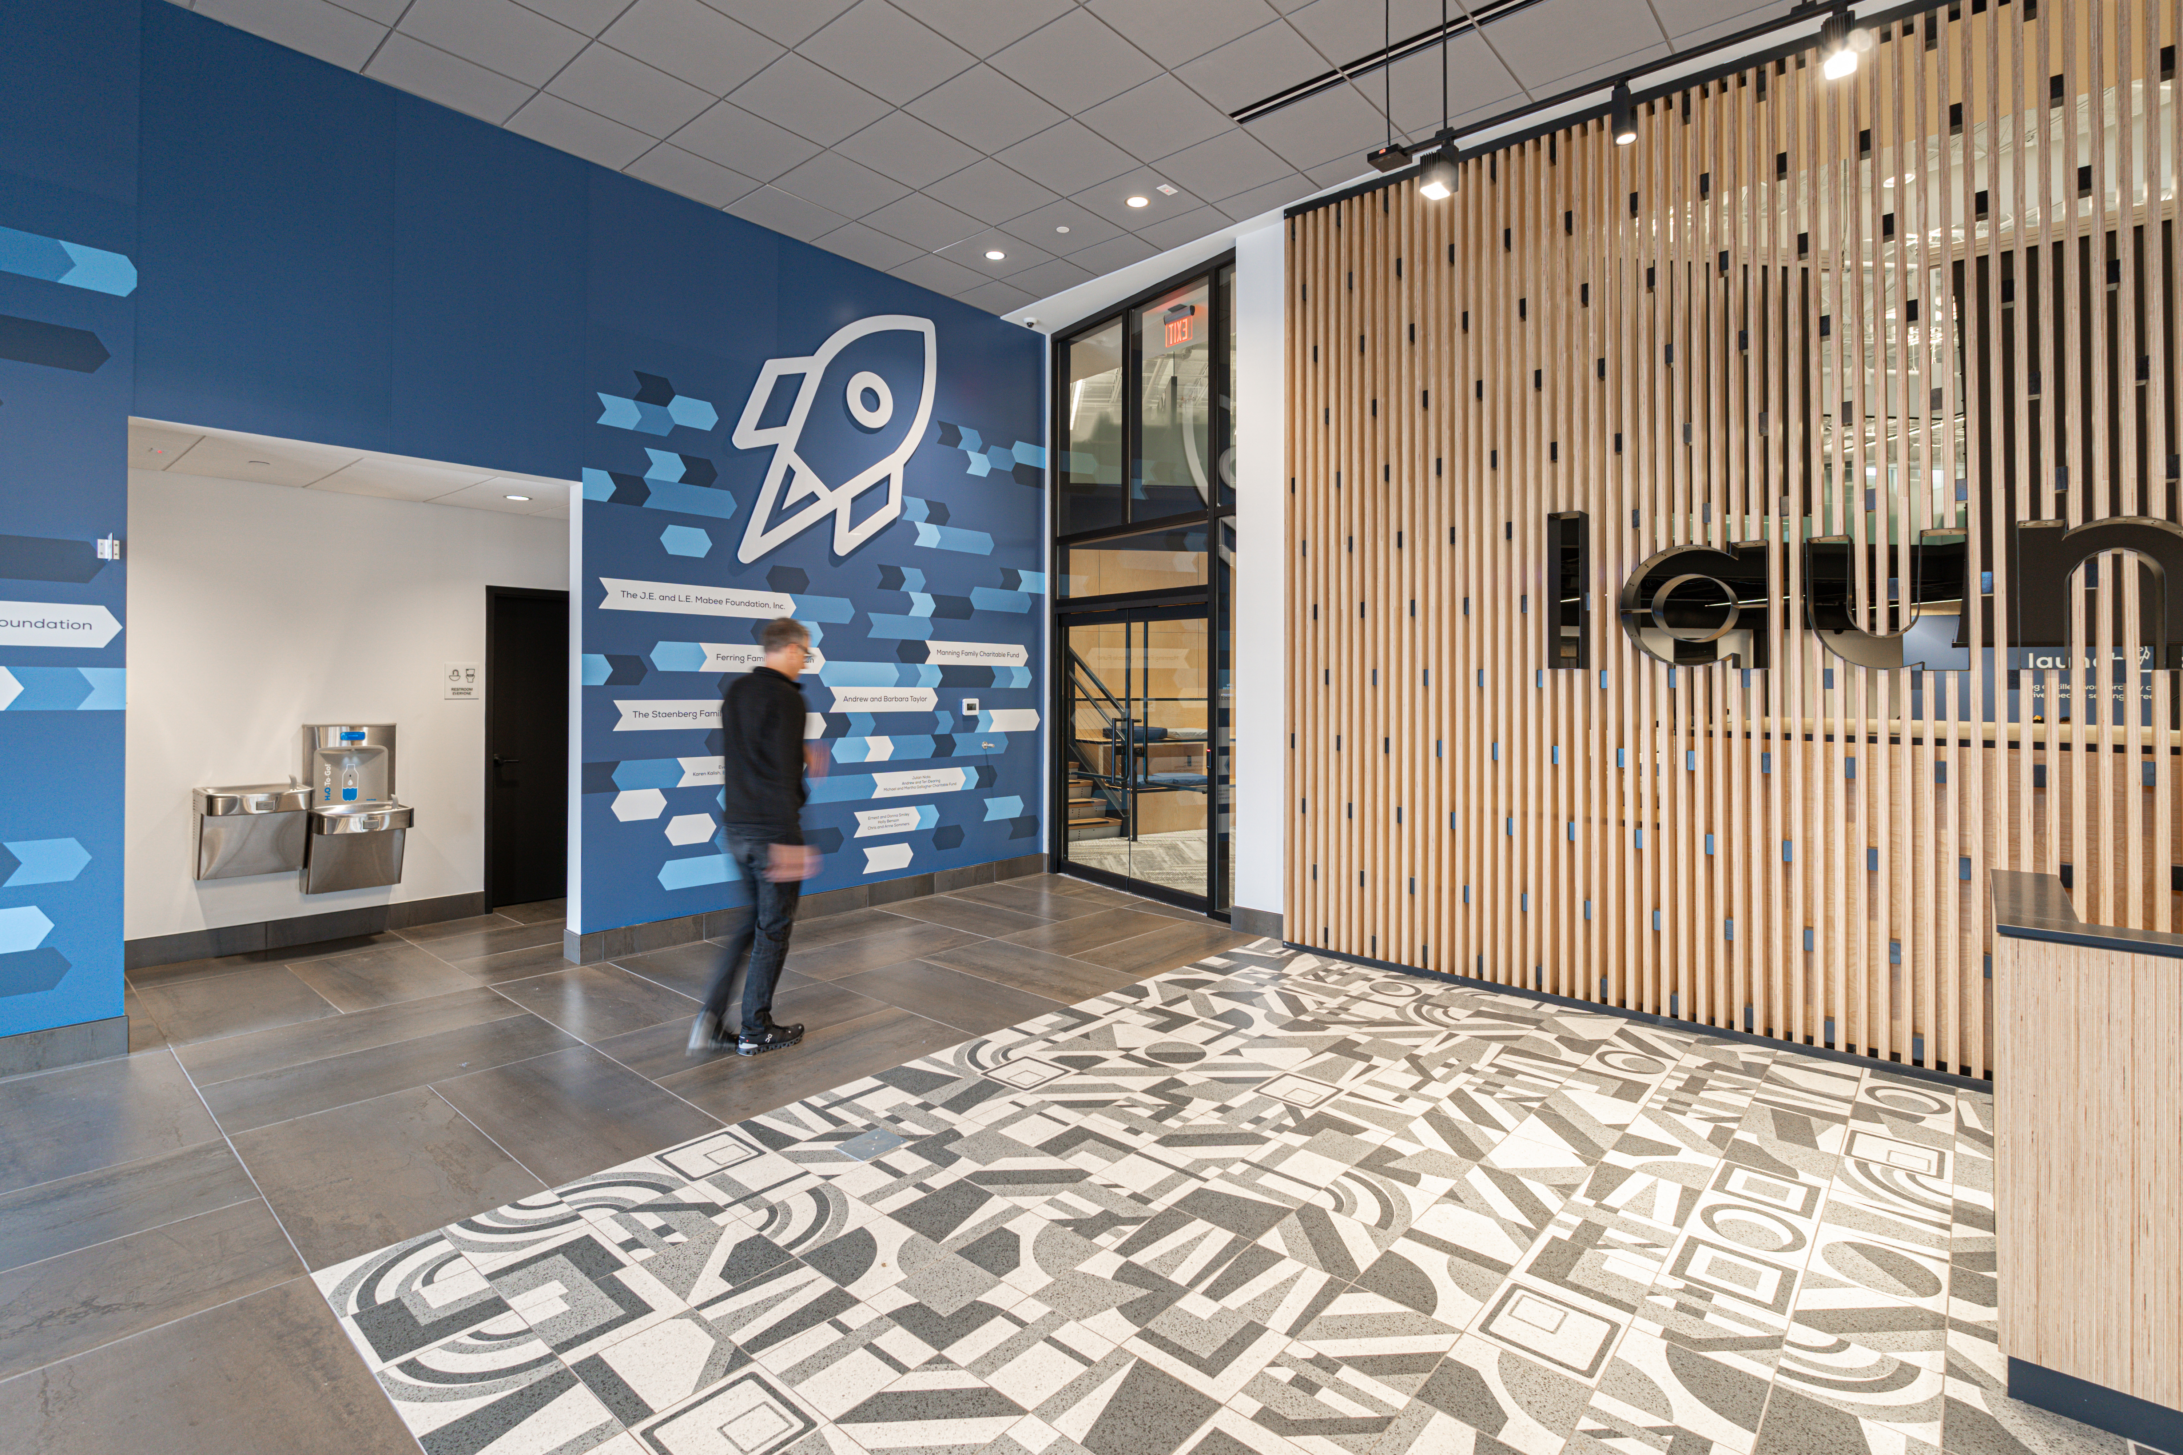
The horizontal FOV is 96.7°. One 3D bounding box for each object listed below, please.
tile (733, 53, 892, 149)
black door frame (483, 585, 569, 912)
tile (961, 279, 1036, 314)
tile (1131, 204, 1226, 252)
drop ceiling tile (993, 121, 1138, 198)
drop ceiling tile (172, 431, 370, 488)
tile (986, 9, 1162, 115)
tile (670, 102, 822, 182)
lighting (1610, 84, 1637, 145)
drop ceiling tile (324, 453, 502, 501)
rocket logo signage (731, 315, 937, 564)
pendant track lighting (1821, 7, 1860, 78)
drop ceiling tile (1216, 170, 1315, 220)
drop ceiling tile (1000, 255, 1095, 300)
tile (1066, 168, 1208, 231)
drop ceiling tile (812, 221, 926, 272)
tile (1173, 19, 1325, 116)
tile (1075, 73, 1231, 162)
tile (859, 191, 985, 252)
[{"bbox_3d":[-1.387,-3.104,4.819,0.605,0.020,0.605,4,5,41],"label":"tile"},{"bbox_3d":[-3.679,0.127,6.768,0.130,2.149,1.000,3,4,41],"label":"black door frame"},{"bbox_3d":[-0.709,-3.272,7.384,0.537,0.020,0.506,4,5,41],"label":"tile"},{"bbox_3d":[0.598,-3.171,6.161,0.610,0.020,0.372,4,5,41],"label":"tile"},{"bbox_3d":[-0.124,-3.118,5.329,0.603,0.020,0.603,4,5,41],"label":"drop ceiling tile"},{"bbox_3d":[-4.319,-1.378,5.049,1.260,0.020,0.600,4,5,41],"label":"drop ceiling tile"},{"bbox_3d":[-0.067,-3.061,4.480,0.605,0.020,0.605,4,5,41],"label":"tile"},{"bbox_3d":[-1.847,-3.139,5.219,0.605,0.020,0.605,4,5,41],"label":"tile"},{"bbox_3d":[1.702,-1.957,3.100,0.062,0.165,0.062,4,5,41],"label":"lighting"},{"bbox_3d":[-3.883,-1.397,5.461,1.230,0.020,0.605,4,5,41],"label":"drop ceiling tile"},{"bbox_3d":[-1.688,-2.009,6.578,0.050,1.917,1.615,3,4,41],"label":"rocket logo signage"},{"bbox_3d":[2.277,-2.083,2.950,0.100,0.155,0.110,3,4,41],"label":"pendant track lighting"},{"bbox_3d":[1.029,-3.135,5.731,0.603,0.020,0.277,4,5,41],"label":"drop ceiling tile"},{"bbox_3d":[-0.293,-3.247,7.000,0.605,0.020,0.460,4,5,41],"label":"drop ceiling tile"},{"bbox_3d":[0.275,-3.150,5.792,0.610,0.020,0.610,4,5,41],"label":"tile"},{"bbox_3d":[-1.467,-3.221,6.501,0.513,0.020,0.610,4,5,41],"label":"drop ceiling tile"},{"bbox_3d":[0.753,-3.049,4.487,0.603,0.020,0.476,4,5,41],"label":"tile"},{"bbox_3d":[0.334,-3.089,4.939,0.605,0.020,0.605,4,5,41],"label":"tile"},{"bbox_3d":[-1.045,-3.190,6.133,0.610,0.020,0.610,4,5,41],"label":"tile"}]

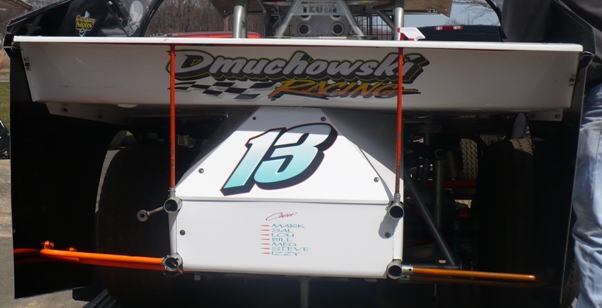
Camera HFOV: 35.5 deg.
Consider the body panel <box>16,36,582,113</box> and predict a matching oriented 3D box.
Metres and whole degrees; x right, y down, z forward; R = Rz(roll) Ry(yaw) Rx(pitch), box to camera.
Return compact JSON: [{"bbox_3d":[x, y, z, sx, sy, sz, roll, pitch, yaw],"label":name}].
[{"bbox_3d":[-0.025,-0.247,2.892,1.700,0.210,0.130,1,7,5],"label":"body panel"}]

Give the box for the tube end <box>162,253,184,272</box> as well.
[{"bbox_3d":[-0.414,0.351,3.075,0.057,0.057,0.060,1,7,5],"label":"tube end"}]

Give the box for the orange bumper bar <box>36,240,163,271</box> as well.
[{"bbox_3d":[-0.661,0.344,3.123,0.415,0.080,0.085,1,7,5],"label":"orange bumper bar"}]

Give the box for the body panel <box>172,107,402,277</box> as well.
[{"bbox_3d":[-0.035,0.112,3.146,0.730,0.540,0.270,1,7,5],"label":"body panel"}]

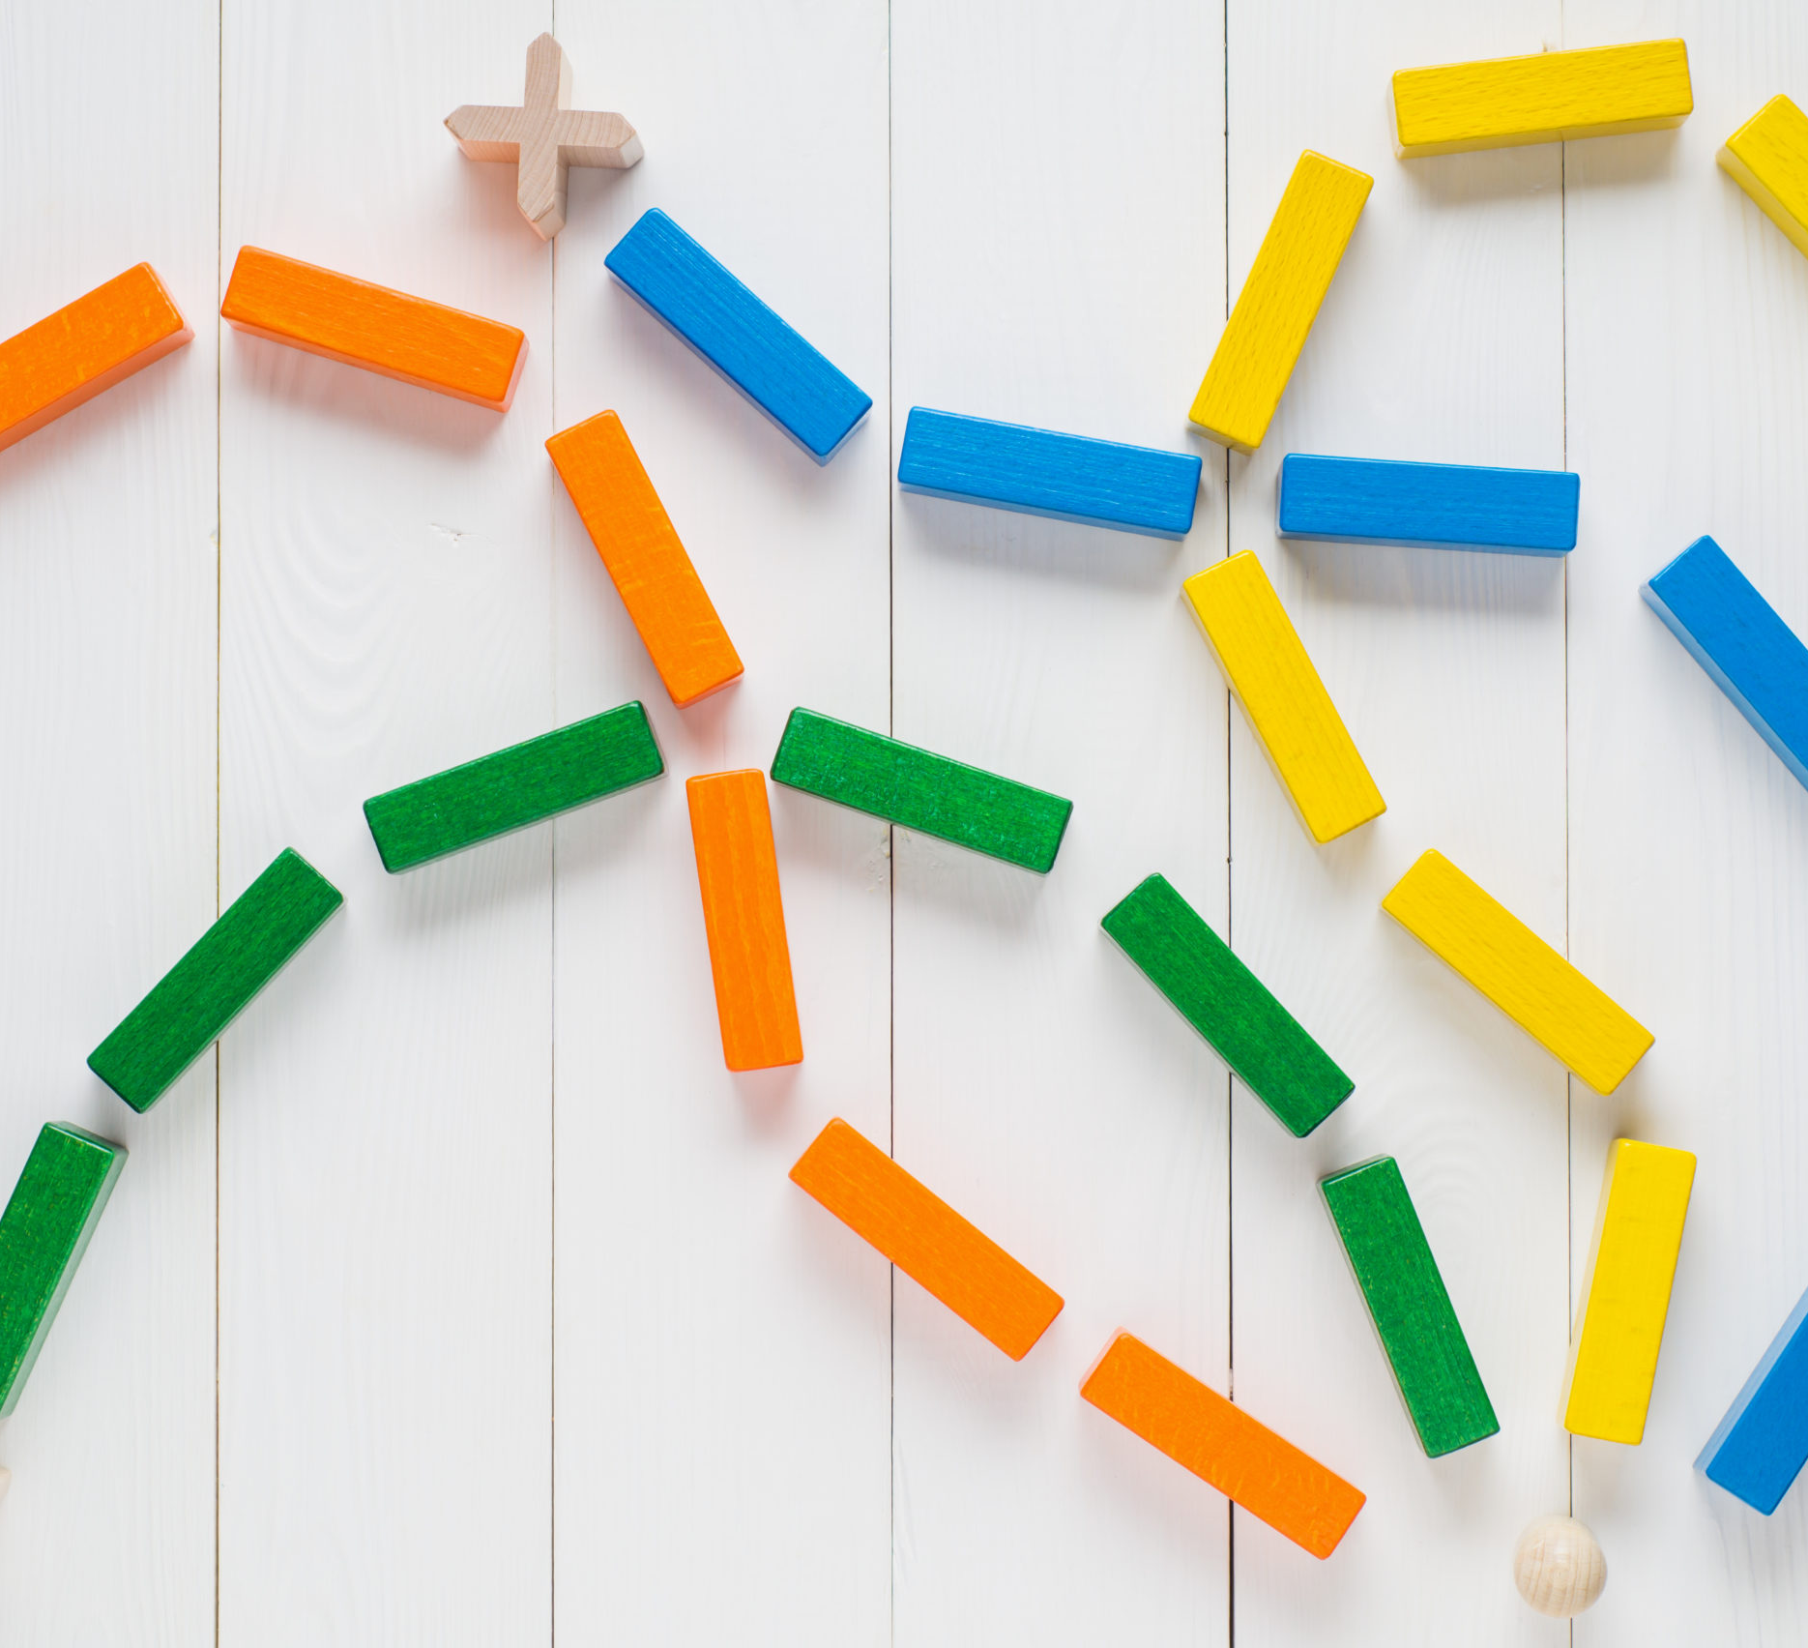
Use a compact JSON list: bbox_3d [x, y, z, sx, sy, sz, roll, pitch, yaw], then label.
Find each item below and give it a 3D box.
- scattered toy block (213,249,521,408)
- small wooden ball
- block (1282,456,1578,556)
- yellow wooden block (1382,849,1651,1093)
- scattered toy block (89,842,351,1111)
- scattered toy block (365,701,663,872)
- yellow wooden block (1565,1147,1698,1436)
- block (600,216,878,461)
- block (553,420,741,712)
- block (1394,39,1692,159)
[{"bbox_3d":[-0.133,-0.124,1.299,0.075,0.020,0.020,17,89,0],"label":"scattered toy block"},{"bbox_3d":[0.166,0.187,1.302,0.024,0.026,0.025,0,88,0],"label":"small wooden ball"},{"bbox_3d":[0.132,-0.081,1.308,0.075,0.021,0.020,4,88,1],"label":"block"},{"bbox_3d":[0.155,0.037,1.305,0.075,0.021,0.020,41,89,2],"label":"yellow wooden block"},{"bbox_3d":[-0.173,0.040,1.308,0.020,0.021,0.075,43,89,2],"label":"scattered toy block"},{"bbox_3d":[-0.099,-0.009,1.310,0.075,0.021,0.020,-20,88,-1],"label":"scattered toy block"},{"bbox_3d":[0.183,0.118,1.307,0.020,0.021,0.075,11,88,0],"label":"yellow wooden block"},{"bbox_3d":[-0.042,-0.123,1.299,0.075,0.020,0.020,42,89,1],"label":"block"},{"bbox_3d":[-0.065,-0.066,1.298,0.020,0.020,0.075,-27,89,-1],"label":"block"},{"bbox_3d":[0.162,-0.185,1.318,0.075,0.021,0.020,-6,88,0],"label":"block"}]

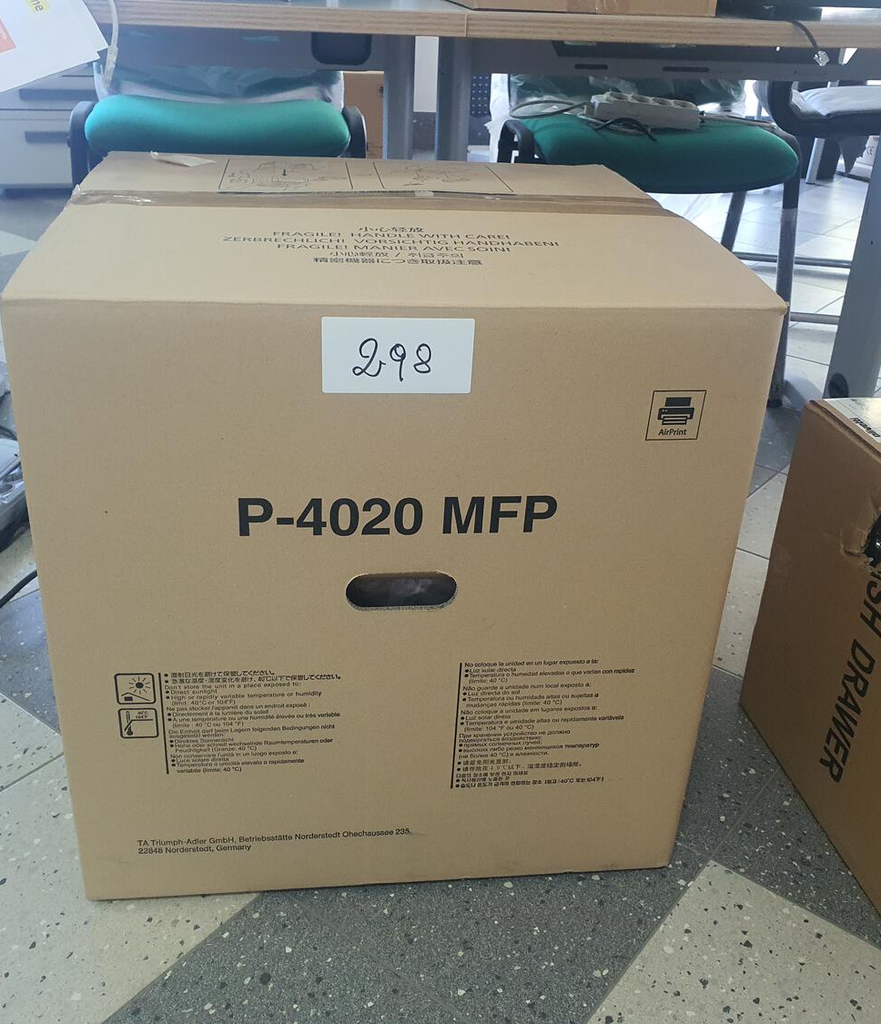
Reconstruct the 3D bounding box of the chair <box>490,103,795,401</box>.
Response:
[{"bbox_3d":[0.410,-0.696,2.061,0.550,0.820,0.590,1,29,-3],"label":"chair"}]

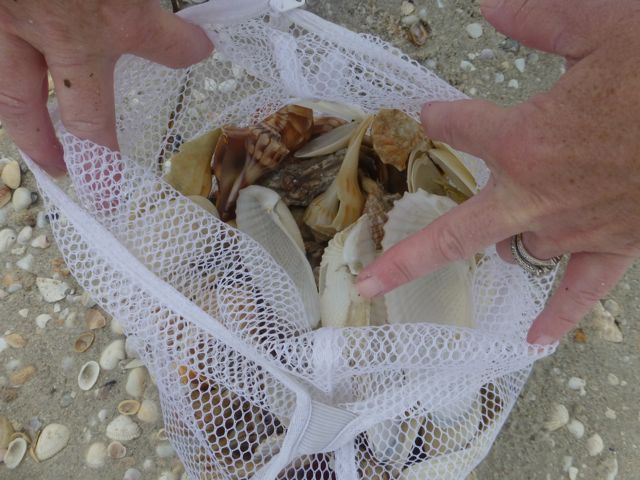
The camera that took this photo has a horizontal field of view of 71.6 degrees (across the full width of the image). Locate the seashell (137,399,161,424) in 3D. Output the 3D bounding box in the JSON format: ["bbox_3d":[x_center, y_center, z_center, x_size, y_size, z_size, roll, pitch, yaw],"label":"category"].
[{"bbox_3d":[-0.146,0.146,0.377,0.017,0.009,0.018,-29,66,-15],"label":"seashell"}]

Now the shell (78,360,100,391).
[{"bbox_3d":[-0.203,0.120,0.391,0.017,0.008,0.024,2,62,1],"label":"shell"}]

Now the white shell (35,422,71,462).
[{"bbox_3d":[-0.219,0.166,0.365,0.025,0.011,0.028,26,65,13],"label":"white shell"}]

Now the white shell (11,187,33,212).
[{"bbox_3d":[-0.320,-0.044,0.476,0.018,0.011,0.029,-19,64,-10],"label":"white shell"}]

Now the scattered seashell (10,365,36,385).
[{"bbox_3d":[-0.262,0.120,0.392,0.021,0.007,0.012,-33,67,-16],"label":"scattered seashell"}]

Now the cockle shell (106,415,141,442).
[{"bbox_3d":[-0.164,0.157,0.370,0.030,0.010,0.017,13,63,7],"label":"cockle shell"}]

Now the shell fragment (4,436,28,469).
[{"bbox_3d":[-0.248,0.175,0.362,0.014,0.007,0.022,3,62,2],"label":"shell fragment"}]

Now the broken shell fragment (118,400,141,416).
[{"bbox_3d":[-0.163,0.144,0.379,0.018,0.006,0.011,7,62,4],"label":"broken shell fragment"}]

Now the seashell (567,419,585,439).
[{"bbox_3d":[0.214,0.158,0.372,0.013,0.006,0.014,11,63,6],"label":"seashell"}]

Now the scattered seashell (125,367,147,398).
[{"bbox_3d":[-0.161,0.124,0.388,0.016,0.009,0.025,0,62,0],"label":"scattered seashell"}]

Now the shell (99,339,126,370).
[{"bbox_3d":[-0.186,0.104,0.399,0.019,0.010,0.026,9,62,5],"label":"shell"}]

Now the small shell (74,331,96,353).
[{"bbox_3d":[-0.214,0.094,0.406,0.014,0.007,0.019,26,65,13],"label":"small shell"}]

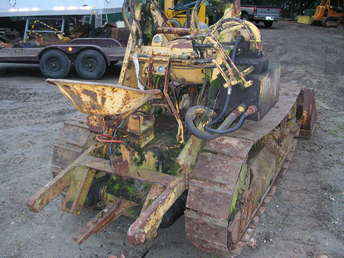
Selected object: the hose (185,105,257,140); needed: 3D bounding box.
[{"bbox_3d":[0.405,-0.073,3.055,0.580,0.230,0.320,-10,21,-26],"label":"hose"}]

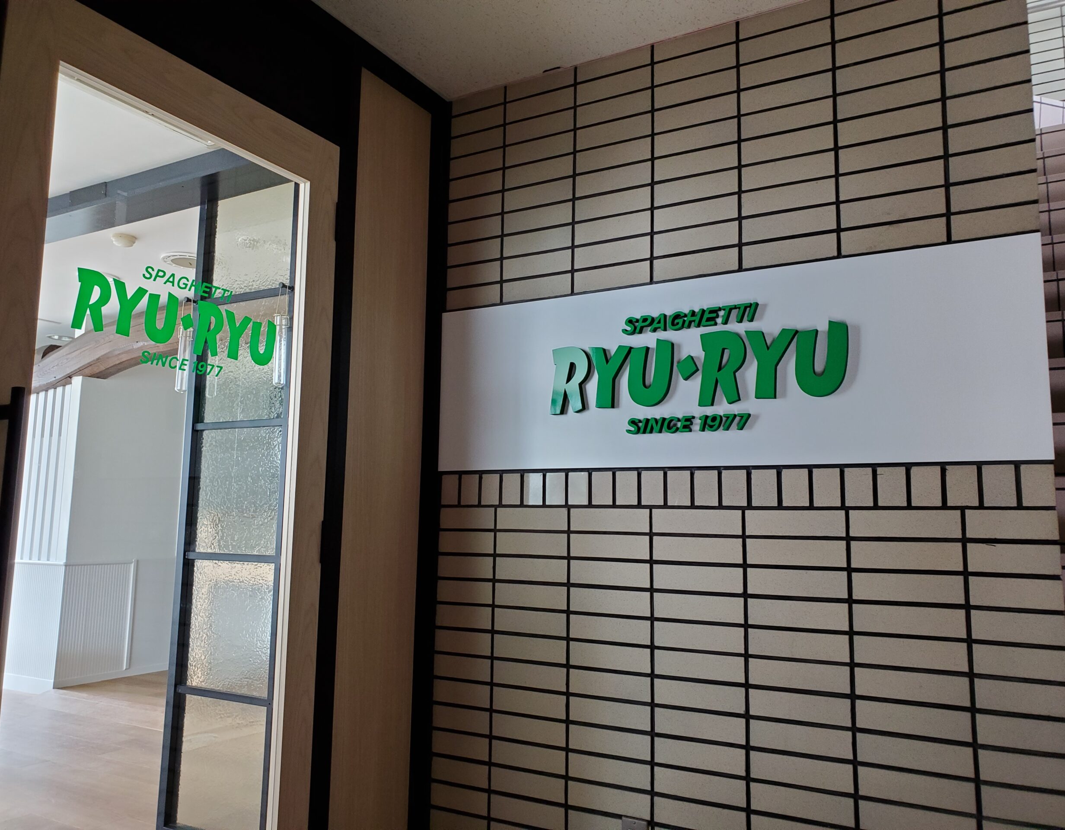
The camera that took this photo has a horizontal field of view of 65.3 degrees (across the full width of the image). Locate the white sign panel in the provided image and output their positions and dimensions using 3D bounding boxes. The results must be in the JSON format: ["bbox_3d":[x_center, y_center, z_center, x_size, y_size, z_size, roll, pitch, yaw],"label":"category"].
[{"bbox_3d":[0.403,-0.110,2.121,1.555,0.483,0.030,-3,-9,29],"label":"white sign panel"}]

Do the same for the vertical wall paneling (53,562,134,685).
[{"bbox_3d":[-3.180,1.497,6.077,0.030,0.845,0.565,-3,-9,29],"label":"vertical wall paneling"}]

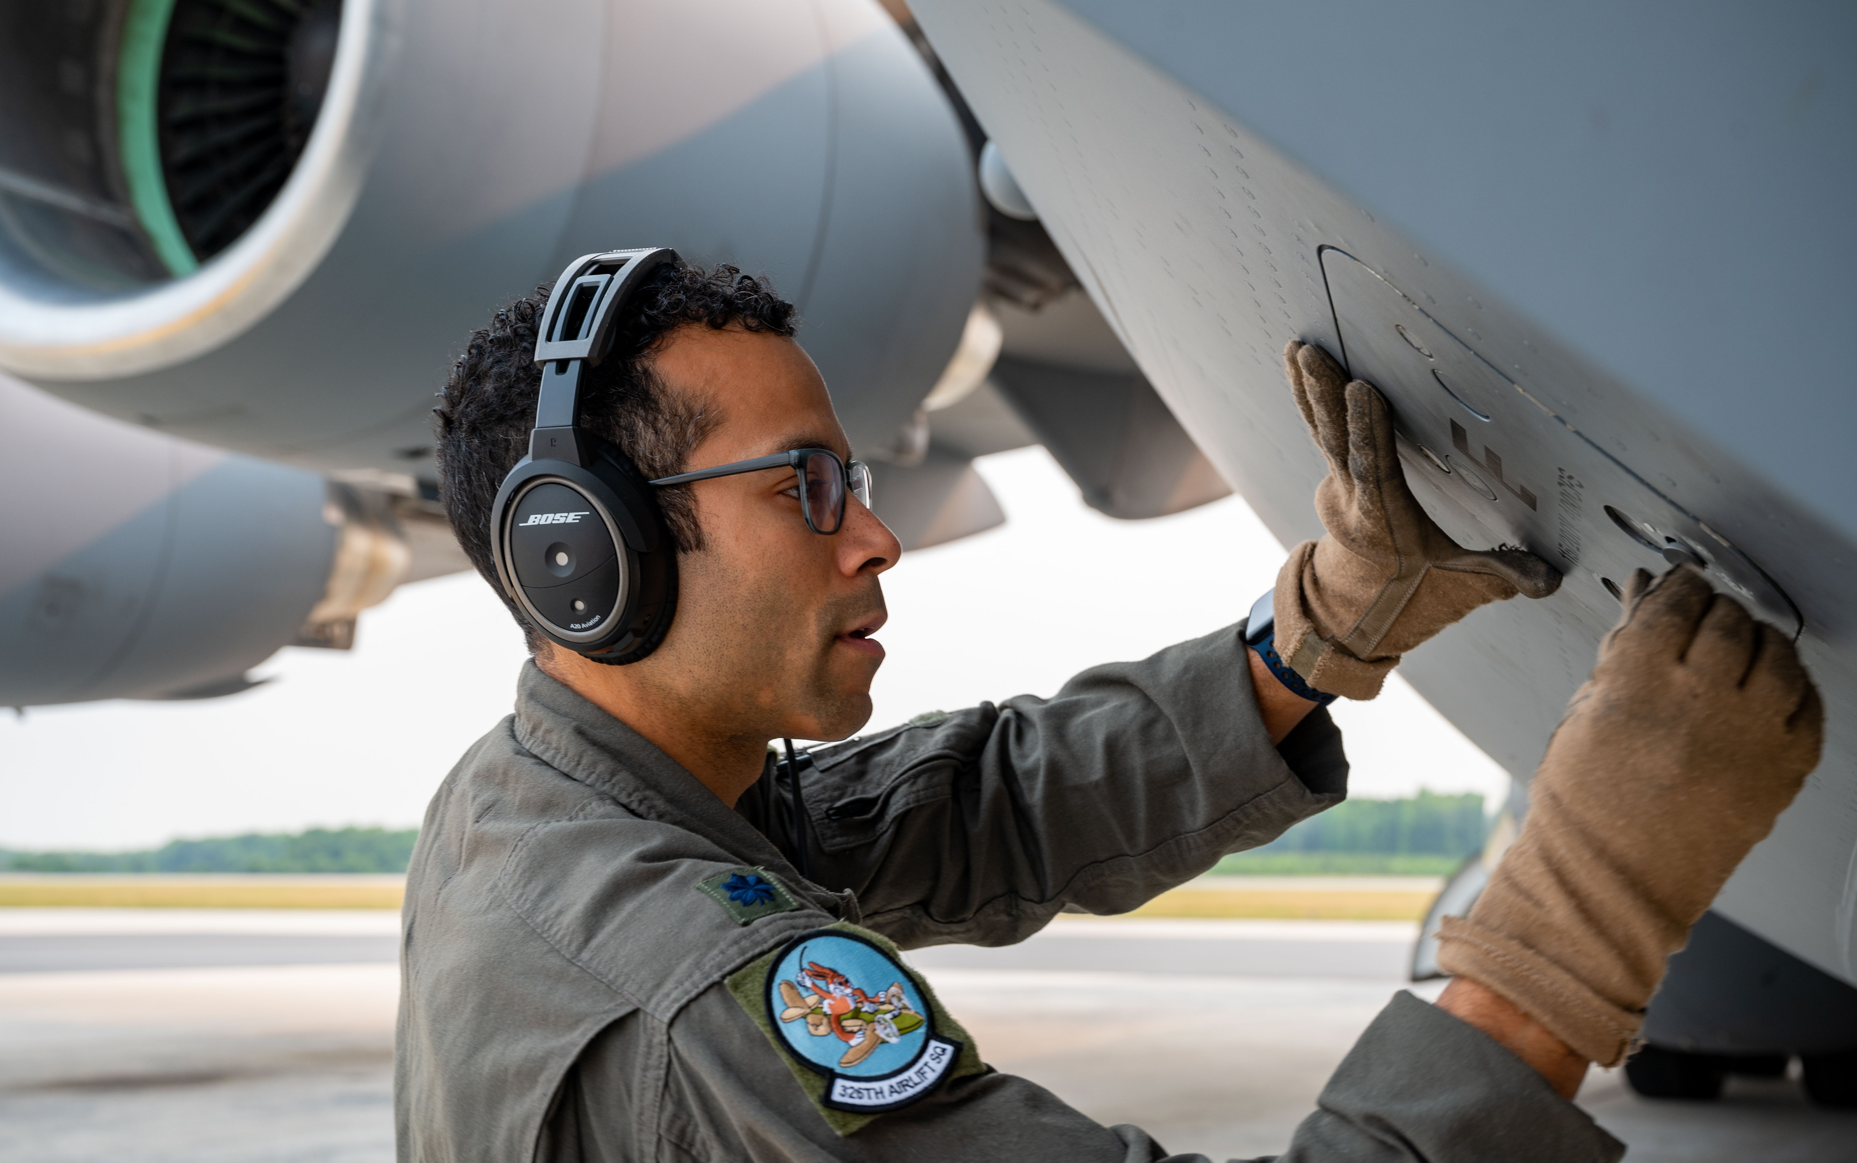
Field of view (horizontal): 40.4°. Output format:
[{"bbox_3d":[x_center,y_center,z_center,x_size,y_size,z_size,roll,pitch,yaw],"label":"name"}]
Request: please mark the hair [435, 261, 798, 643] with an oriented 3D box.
[{"bbox_3d":[-0.159,-0.065,1.300,0.197,0.195,0.172,-8,-9,17],"label":"hair"}]

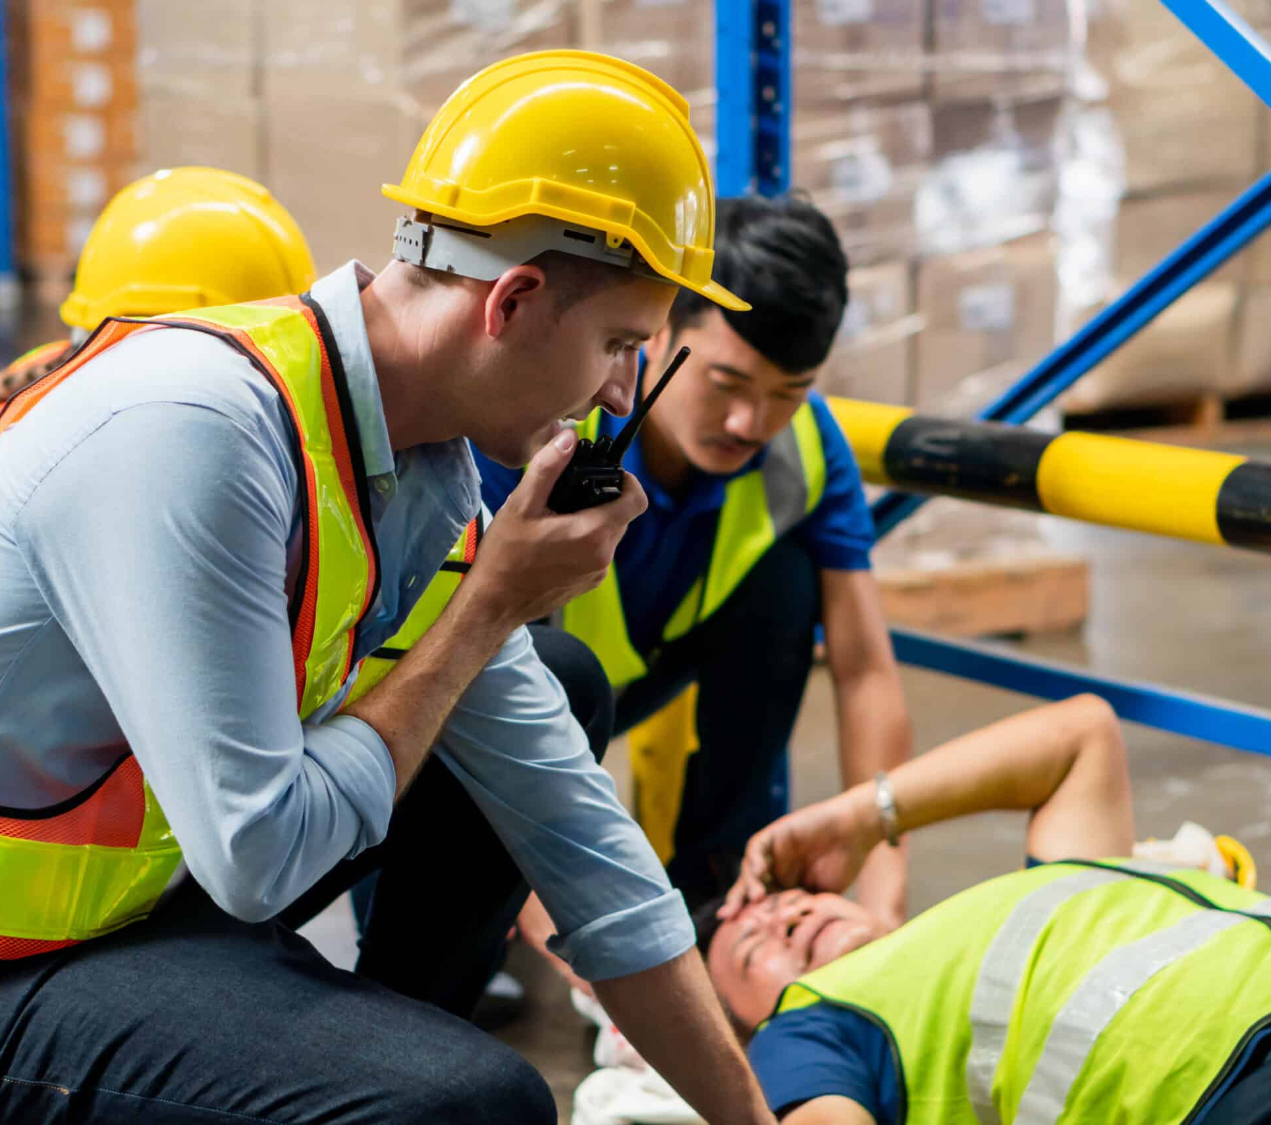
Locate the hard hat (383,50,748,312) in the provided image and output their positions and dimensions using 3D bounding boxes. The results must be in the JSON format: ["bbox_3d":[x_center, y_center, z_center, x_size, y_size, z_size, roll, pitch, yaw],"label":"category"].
[{"bbox_3d":[-0.035,-0.285,2.560,0.285,0.165,0.220,15,8,-8],"label":"hard hat"}]

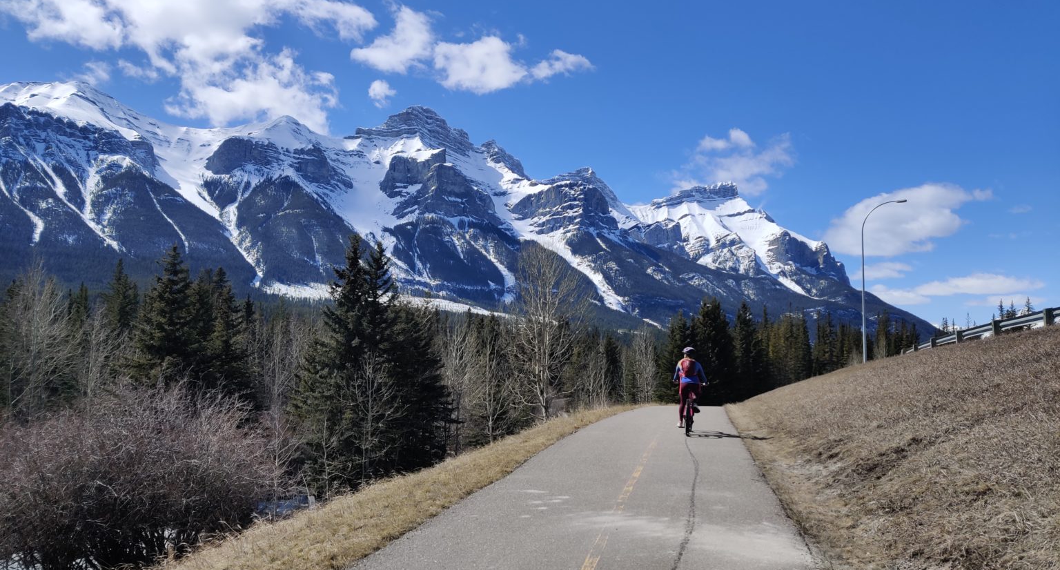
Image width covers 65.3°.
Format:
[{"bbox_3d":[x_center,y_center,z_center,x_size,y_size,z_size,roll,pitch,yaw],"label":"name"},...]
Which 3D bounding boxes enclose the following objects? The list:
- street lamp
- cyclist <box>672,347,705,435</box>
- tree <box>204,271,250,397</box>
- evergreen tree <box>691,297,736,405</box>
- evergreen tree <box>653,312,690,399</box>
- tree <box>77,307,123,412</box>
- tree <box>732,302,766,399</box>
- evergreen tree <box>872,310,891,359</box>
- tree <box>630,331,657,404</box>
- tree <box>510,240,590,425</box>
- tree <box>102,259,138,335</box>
[{"bbox_3d":[23.978,-0.308,56.000,3.000,11.218,0.300,-1,-3,16],"label":"street lamp"},{"bbox_3d":[3.066,1.998,15.900,0.660,1.660,1.720,-1,-3,12],"label":"cyclist"},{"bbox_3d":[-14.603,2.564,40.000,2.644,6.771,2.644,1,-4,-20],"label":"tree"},{"bbox_3d":[13.755,4.999,62.000,3.353,8.197,3.353,-1,-3,12],"label":"evergreen tree"},{"bbox_3d":[10.337,5.258,60.000,2.704,6.851,2.704,-1,-3,10],"label":"evergreen tree"},{"bbox_3d":[-19.215,3.391,37.000,2.001,4.744,2.001,2,-4,-27],"label":"tree"},{"bbox_3d":[17.518,5.355,66.000,2.710,8.131,2.710,-1,-3,15],"label":"tree"},{"bbox_3d":[44.697,6.994,105.000,2.629,7.572,2.629,-1,-4,23],"label":"evergreen tree"},{"bbox_3d":[6.886,4.933,50.000,1.703,4.507,1.703,0,-3,8],"label":"tree"},{"bbox_3d":[0.776,1.770,31.000,2.888,6.614,2.888,0,-3,1],"label":"tree"},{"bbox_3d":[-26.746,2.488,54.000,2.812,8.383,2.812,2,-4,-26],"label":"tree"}]

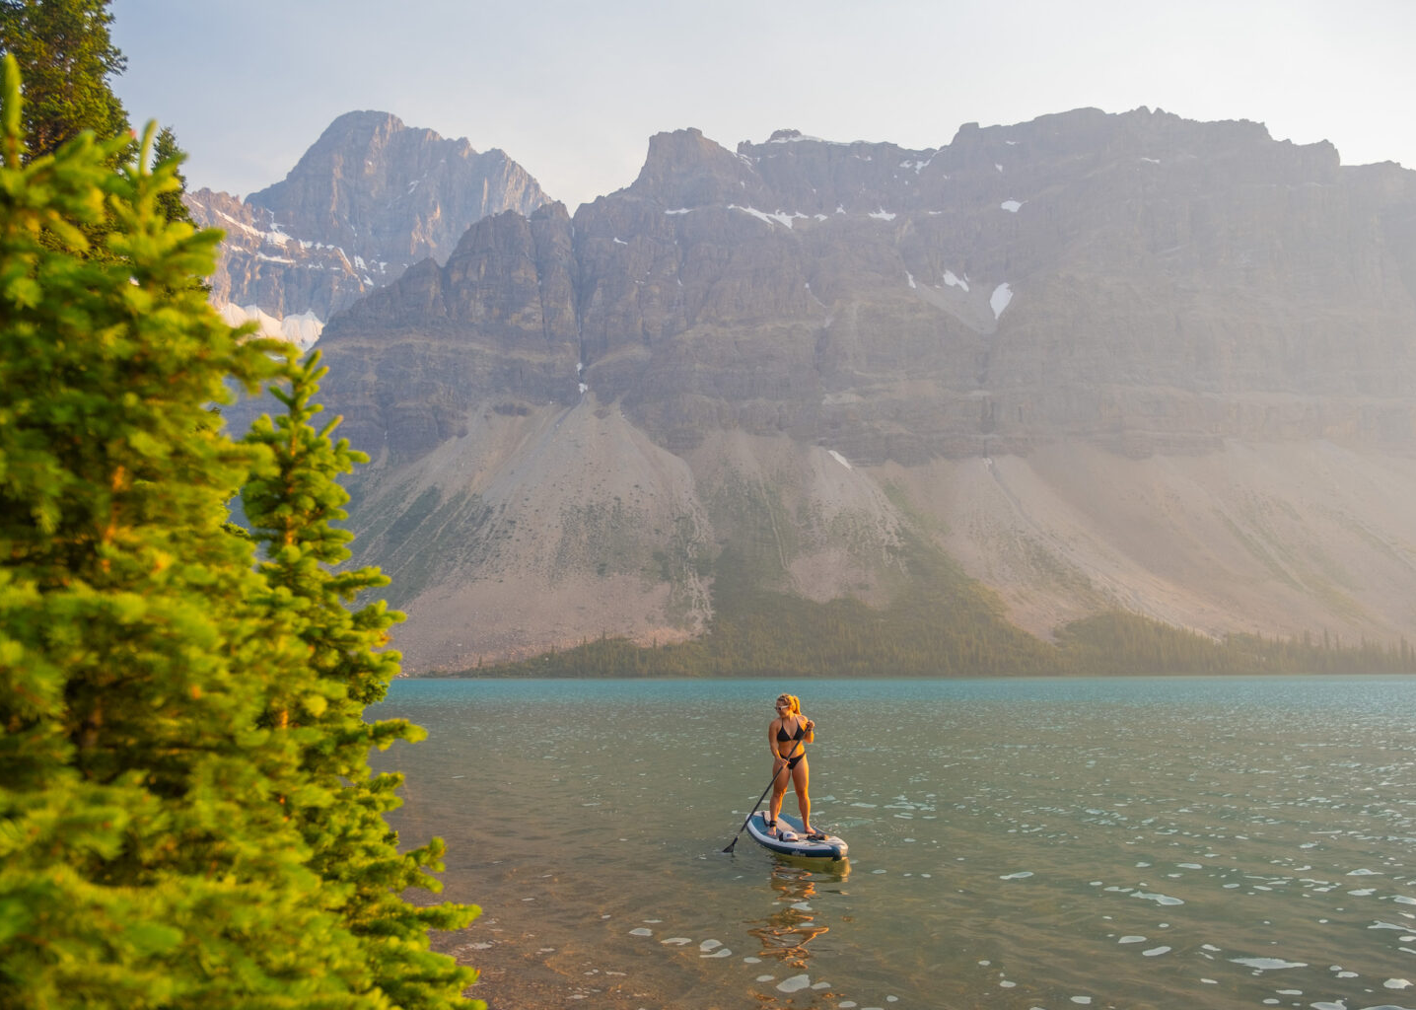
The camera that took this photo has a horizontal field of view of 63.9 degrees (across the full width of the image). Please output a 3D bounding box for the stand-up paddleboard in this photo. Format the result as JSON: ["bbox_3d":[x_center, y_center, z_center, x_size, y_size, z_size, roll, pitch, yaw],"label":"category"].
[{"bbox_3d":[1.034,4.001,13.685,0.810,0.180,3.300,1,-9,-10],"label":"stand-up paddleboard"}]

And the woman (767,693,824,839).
[{"bbox_3d":[1.022,3.107,13.588,0.600,1.650,0.450,0,-9,-3],"label":"woman"}]

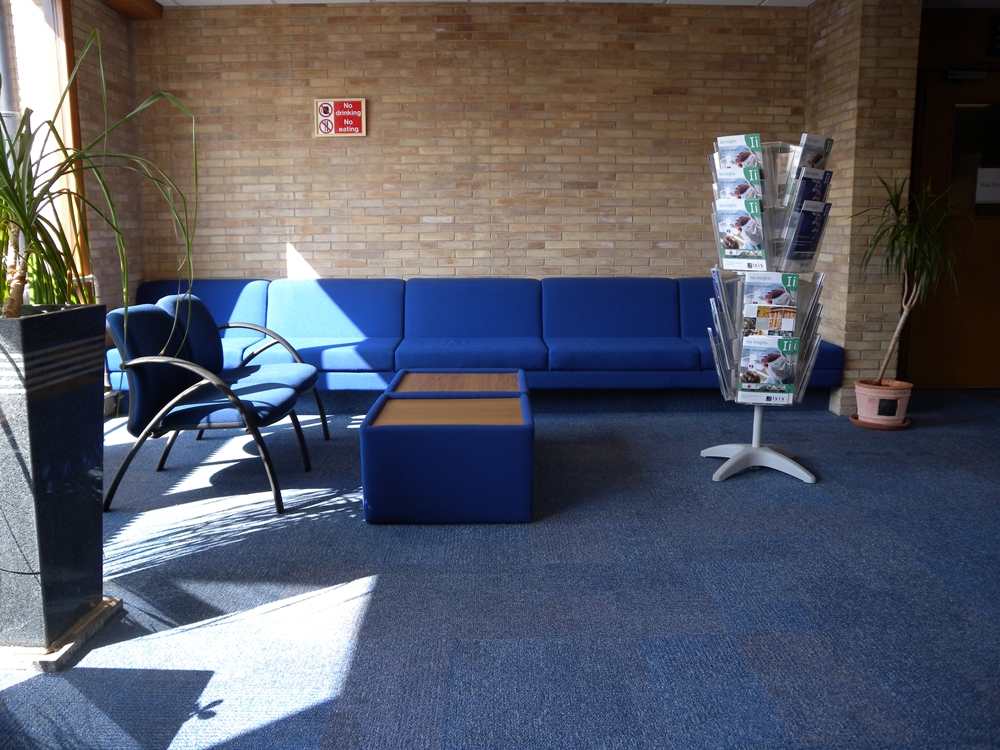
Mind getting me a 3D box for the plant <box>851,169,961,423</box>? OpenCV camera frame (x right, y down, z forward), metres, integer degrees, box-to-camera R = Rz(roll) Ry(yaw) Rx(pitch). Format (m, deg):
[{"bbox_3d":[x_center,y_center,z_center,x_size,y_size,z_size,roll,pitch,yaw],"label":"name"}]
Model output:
[{"bbox_3d":[2.201,-0.405,4.468,0.583,1.347,0.563,0,10,0],"label":"plant"}]

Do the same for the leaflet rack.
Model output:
[{"bbox_3d":[1.154,-0.302,3.517,0.533,1.457,0.533,3,10,15],"label":"leaflet rack"}]

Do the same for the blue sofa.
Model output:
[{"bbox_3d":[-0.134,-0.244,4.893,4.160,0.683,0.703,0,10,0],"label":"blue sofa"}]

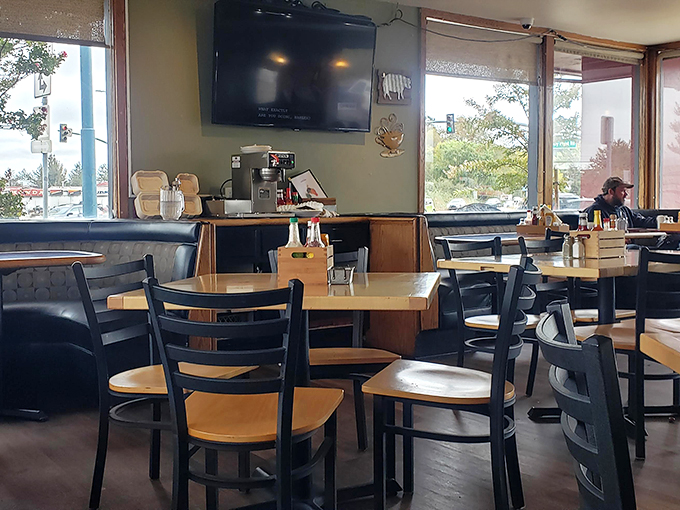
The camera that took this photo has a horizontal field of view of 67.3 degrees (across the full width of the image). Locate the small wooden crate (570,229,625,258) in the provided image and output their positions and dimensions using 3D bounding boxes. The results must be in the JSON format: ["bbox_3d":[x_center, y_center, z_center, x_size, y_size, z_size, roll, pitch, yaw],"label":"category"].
[{"bbox_3d":[1.227,-0.051,2.445,0.200,0.120,0.134,-4,4,-34],"label":"small wooden crate"}]

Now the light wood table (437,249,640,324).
[{"bbox_3d":[1.189,0.387,2.462,1.180,0.757,0.770,-4,4,-34],"label":"light wood table"}]

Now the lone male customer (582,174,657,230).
[{"bbox_3d":[2.635,-0.055,4.587,0.800,1.298,0.520,0,4,25],"label":"lone male customer"}]

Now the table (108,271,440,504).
[{"bbox_3d":[-0.144,0.468,1.683,0.920,0.757,0.610,0,4,14],"label":"table"}]

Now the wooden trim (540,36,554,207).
[{"bbox_3d":[1.901,-1.210,4.679,0.143,1.544,0.100,-3,4,-22],"label":"wooden trim"}]

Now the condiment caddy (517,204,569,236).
[{"bbox_3d":[1.564,-0.259,3.944,0.340,0.250,0.220,2,5,40],"label":"condiment caddy"}]

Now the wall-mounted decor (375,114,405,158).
[{"bbox_3d":[0.399,-0.959,4.100,0.272,0.365,0.030,-3,4,-22],"label":"wall-mounted decor"}]

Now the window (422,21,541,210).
[{"bbox_3d":[1.275,-1.210,4.472,1.244,1.669,0.100,-3,4,-22],"label":"window"}]

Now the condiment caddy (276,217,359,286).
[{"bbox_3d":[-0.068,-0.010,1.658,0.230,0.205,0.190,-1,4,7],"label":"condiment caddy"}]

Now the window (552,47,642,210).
[{"bbox_3d":[2.540,-1.223,4.999,1.205,1.570,0.100,-3,4,-22],"label":"window"}]

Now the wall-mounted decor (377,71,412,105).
[{"bbox_3d":[0.439,-1.343,4.095,0.328,0.268,0.030,-3,4,-22],"label":"wall-mounted decor"}]

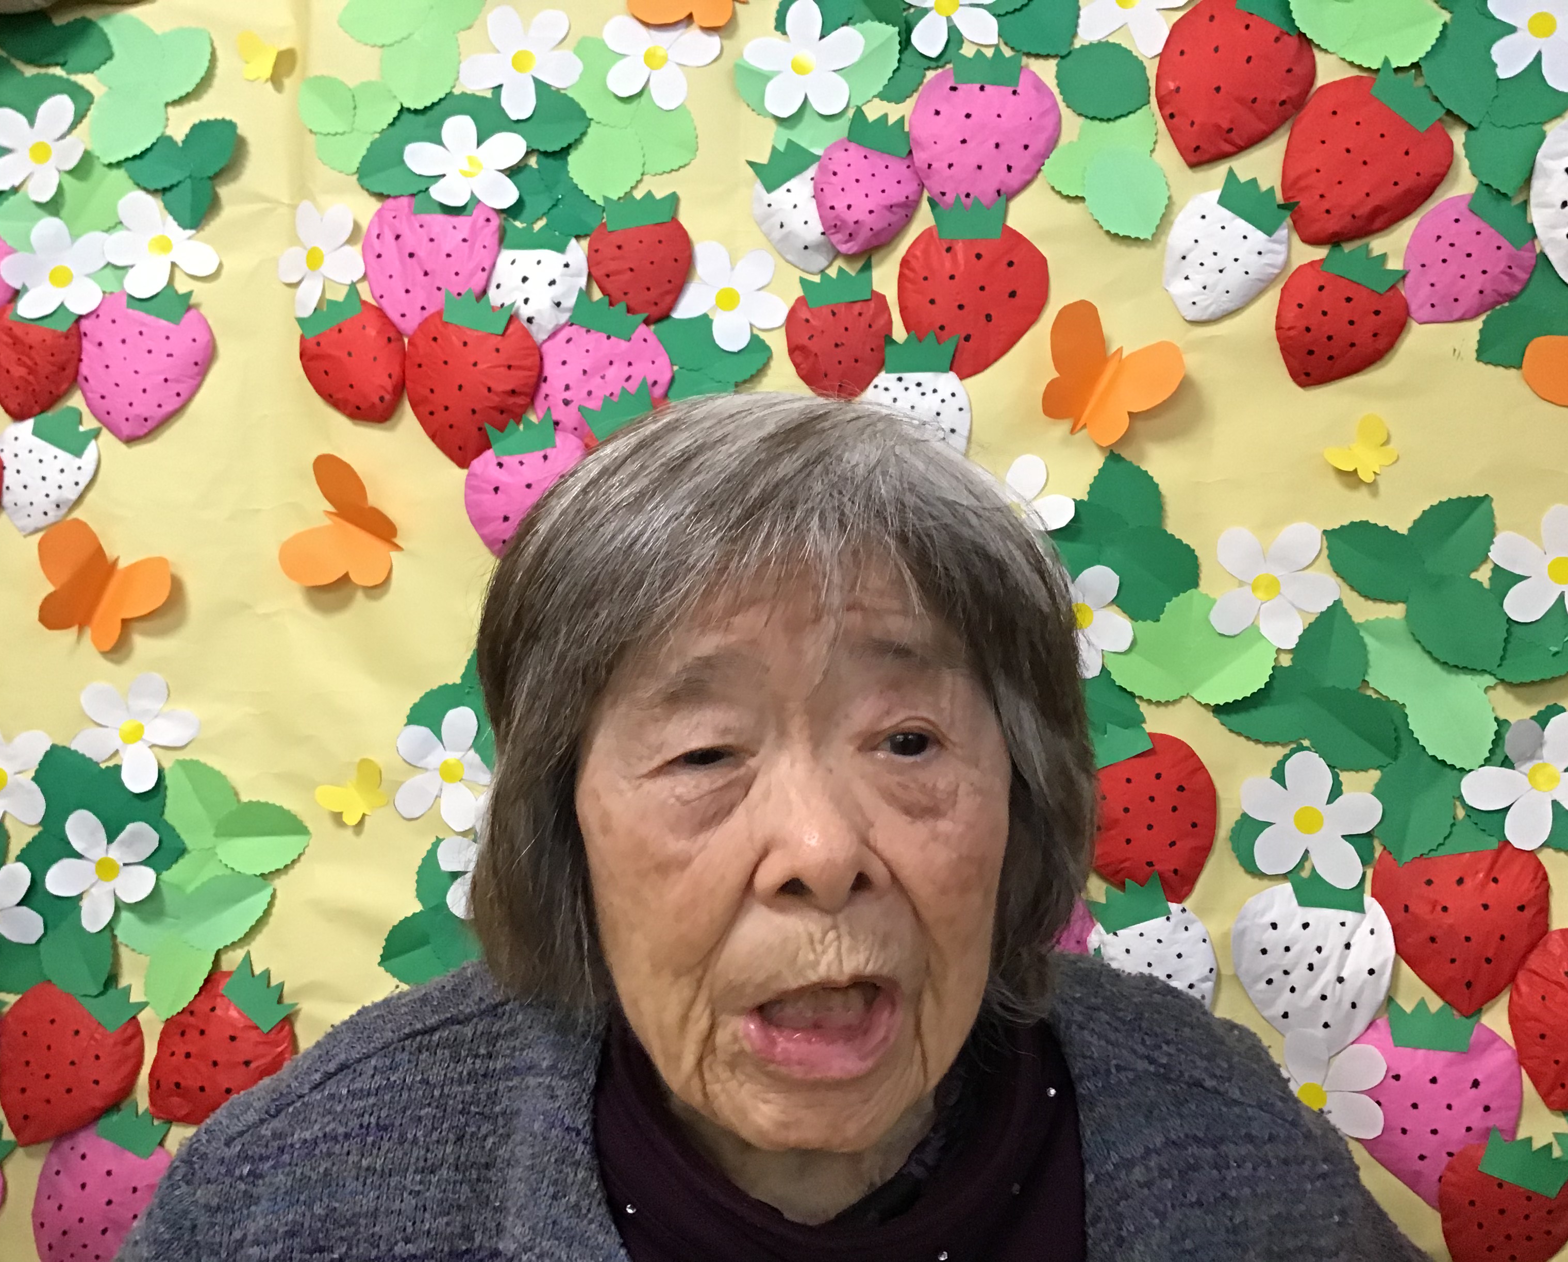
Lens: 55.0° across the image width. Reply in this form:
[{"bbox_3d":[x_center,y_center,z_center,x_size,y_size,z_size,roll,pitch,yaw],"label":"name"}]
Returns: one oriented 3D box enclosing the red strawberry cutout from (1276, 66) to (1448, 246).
[{"bbox_3d":[0.332,-0.270,0.859,0.086,0.117,0.020,34,-2,12],"label":"red strawberry cutout"}]

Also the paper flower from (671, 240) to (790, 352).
[{"bbox_3d":[-0.034,-0.202,0.910,0.073,0.070,0.010,-1,-8,9],"label":"paper flower"}]

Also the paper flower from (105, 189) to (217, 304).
[{"bbox_3d":[-0.403,-0.249,0.974,0.083,0.075,0.010,-1,-8,9],"label":"paper flower"}]

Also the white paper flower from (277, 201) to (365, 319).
[{"bbox_3d":[-0.312,-0.251,1.016,0.059,0.082,0.020,-3,-14,10],"label":"white paper flower"}]

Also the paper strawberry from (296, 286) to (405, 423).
[{"bbox_3d":[-0.267,-0.169,0.937,0.067,0.095,0.020,-24,-11,5],"label":"paper strawberry"}]

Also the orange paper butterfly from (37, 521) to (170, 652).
[{"bbox_3d":[-0.420,-0.029,0.920,0.089,0.071,0.030,22,-5,12],"label":"orange paper butterfly"}]

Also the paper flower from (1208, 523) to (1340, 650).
[{"bbox_3d":[0.266,-0.024,0.819,0.069,0.070,0.012,-1,-9,9],"label":"paper flower"}]

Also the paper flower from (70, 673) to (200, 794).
[{"bbox_3d":[-0.414,0.066,0.960,0.086,0.076,0.018,-3,-14,10],"label":"paper flower"}]

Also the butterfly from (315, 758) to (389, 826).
[{"bbox_3d":[-0.264,0.098,0.920,0.044,0.041,0.018,-3,-14,10],"label":"butterfly"}]

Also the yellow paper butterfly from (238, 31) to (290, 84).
[{"bbox_3d":[-0.366,-0.404,1.060,0.035,0.036,0.017,-3,-14,10],"label":"yellow paper butterfly"}]

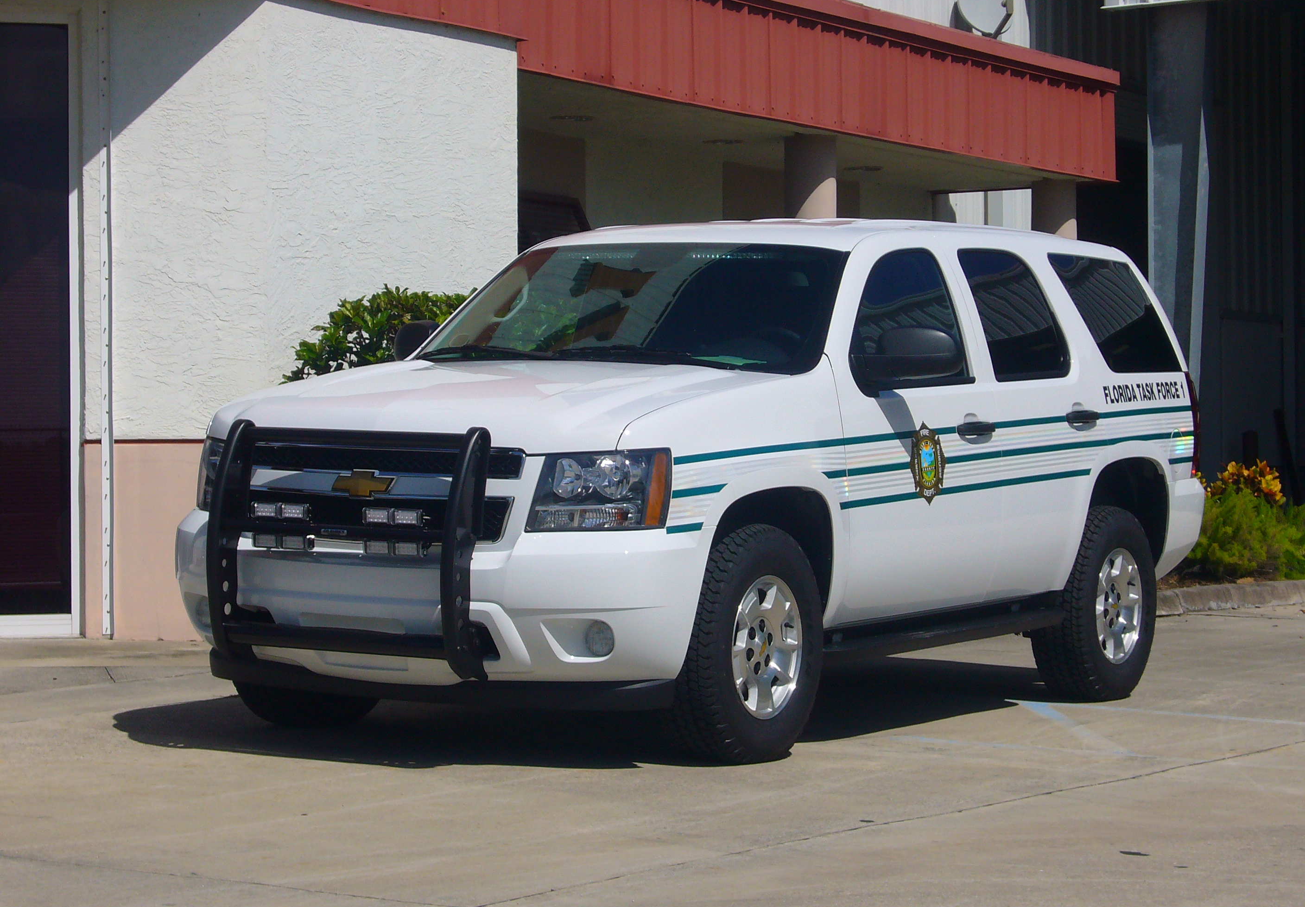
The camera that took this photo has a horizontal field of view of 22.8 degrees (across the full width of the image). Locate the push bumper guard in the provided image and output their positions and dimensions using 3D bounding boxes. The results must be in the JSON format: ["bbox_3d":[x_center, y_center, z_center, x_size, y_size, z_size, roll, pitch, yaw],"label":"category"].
[{"bbox_3d":[-0.954,0.301,10.244,0.960,0.800,0.320,2,1,31],"label":"push bumper guard"}]

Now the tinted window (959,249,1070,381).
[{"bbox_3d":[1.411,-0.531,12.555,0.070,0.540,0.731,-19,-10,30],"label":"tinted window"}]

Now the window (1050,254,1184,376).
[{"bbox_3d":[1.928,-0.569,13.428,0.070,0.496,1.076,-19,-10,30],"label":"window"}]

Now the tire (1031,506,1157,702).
[{"bbox_3d":[1.796,0.609,13.166,0.275,0.790,0.790,2,1,31],"label":"tire"}]

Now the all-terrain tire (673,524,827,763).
[{"bbox_3d":[0.285,0.624,10.637,0.275,0.790,0.790,2,1,31],"label":"all-terrain tire"}]

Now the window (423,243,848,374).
[{"bbox_3d":[-0.044,-0.520,11.700,1.640,0.130,0.760,2,40,31],"label":"window"}]

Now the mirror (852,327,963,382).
[{"bbox_3d":[0.900,-0.343,11.270,0.340,0.200,0.200,2,1,31],"label":"mirror"}]

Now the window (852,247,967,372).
[{"bbox_3d":[0.868,-0.521,11.653,0.070,0.490,0.861,-19,-10,30],"label":"window"}]

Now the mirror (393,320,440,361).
[{"bbox_3d":[-0.867,-0.409,12.338,0.340,0.200,0.200,2,1,31],"label":"mirror"}]

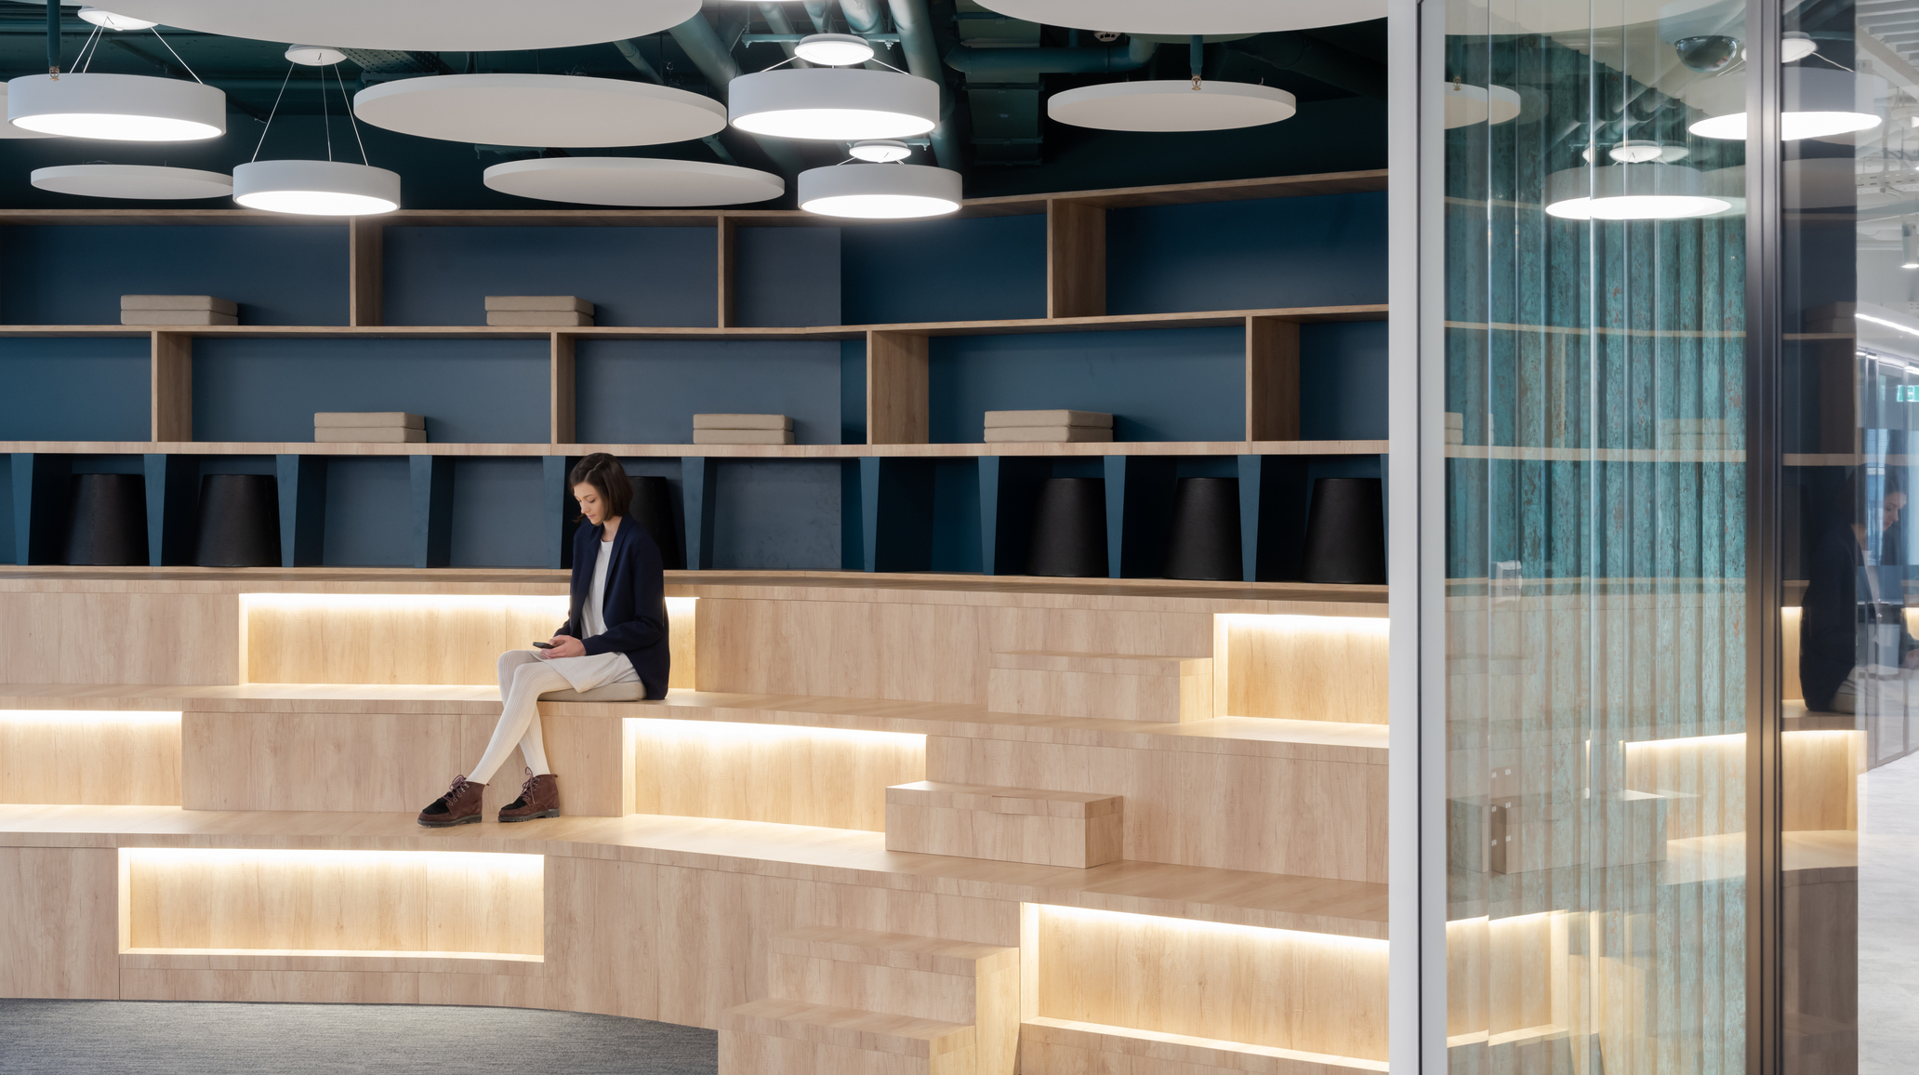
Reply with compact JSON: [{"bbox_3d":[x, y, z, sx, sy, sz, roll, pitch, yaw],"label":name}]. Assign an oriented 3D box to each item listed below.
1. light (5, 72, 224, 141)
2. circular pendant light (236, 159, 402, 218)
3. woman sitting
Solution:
[{"bbox_3d":[-2.453,-1.250,6.850,0.600,0.115,0.600,0,1,0],"label":"light"},{"bbox_3d":[-2.382,-1.293,8.710,0.600,0.120,0.600,0,1,0],"label":"circular pendant light"},{"bbox_3d":[-1.414,0.330,7.960,0.840,1.240,0.470,0,1,-32],"label":"woman sitting"}]

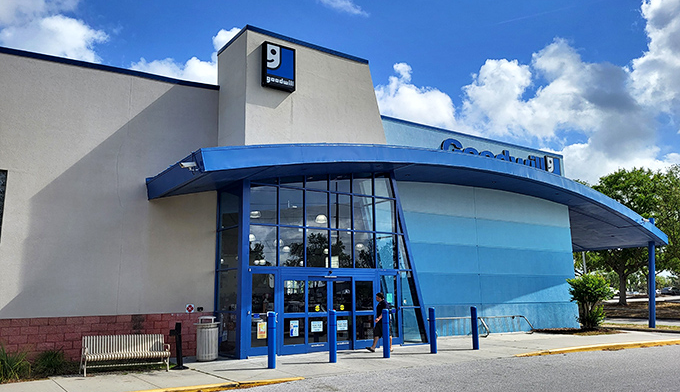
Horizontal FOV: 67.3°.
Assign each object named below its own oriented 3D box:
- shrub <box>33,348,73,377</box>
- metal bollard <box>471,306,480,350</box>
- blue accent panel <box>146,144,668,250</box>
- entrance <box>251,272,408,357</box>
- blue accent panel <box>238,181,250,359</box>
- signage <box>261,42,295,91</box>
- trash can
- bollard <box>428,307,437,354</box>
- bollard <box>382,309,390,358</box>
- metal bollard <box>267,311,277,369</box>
[{"bbox_3d":[-6.756,3.859,11.997,0.850,0.580,0.780,7,-14,-32],"label":"shrub"},{"bbox_3d":[4.231,4.157,16.105,0.180,1.290,0.180,7,-14,-32],"label":"metal bollard"},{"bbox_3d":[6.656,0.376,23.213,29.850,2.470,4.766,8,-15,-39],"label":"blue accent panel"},{"bbox_3d":[-0.173,3.678,16.319,6.000,2.460,0.300,7,-14,-32],"label":"entrance"},{"bbox_3d":[-2.805,2.079,14.932,0.250,5.120,0.250,7,-14,-32],"label":"blue accent panel"},{"bbox_3d":[-1.890,-3.998,15.934,1.010,1.393,0.236,6,-13,-32],"label":"signage"},{"bbox_3d":[-3.544,3.817,13.710,0.650,1.133,0.650,-1,-11,0],"label":"trash can"},{"bbox_3d":[2.617,3.777,14.372,0.175,1.249,0.175,6,-13,-32],"label":"bollard"},{"bbox_3d":[1.286,3.820,14.224,0.180,1.290,0.180,-1,-12,0],"label":"bollard"},{"bbox_3d":[-1.575,3.341,11.848,0.175,1.268,0.175,6,-13,-32],"label":"metal bollard"}]

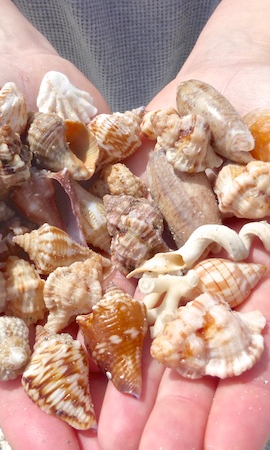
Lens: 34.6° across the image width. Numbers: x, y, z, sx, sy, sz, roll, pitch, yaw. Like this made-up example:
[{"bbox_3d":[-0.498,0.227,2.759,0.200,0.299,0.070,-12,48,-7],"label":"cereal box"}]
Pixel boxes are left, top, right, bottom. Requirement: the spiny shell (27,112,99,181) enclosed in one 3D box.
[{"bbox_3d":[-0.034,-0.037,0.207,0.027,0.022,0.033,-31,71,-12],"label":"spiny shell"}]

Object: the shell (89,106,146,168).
[{"bbox_3d":[-0.007,-0.039,0.192,0.022,0.019,0.032,29,60,19],"label":"shell"}]

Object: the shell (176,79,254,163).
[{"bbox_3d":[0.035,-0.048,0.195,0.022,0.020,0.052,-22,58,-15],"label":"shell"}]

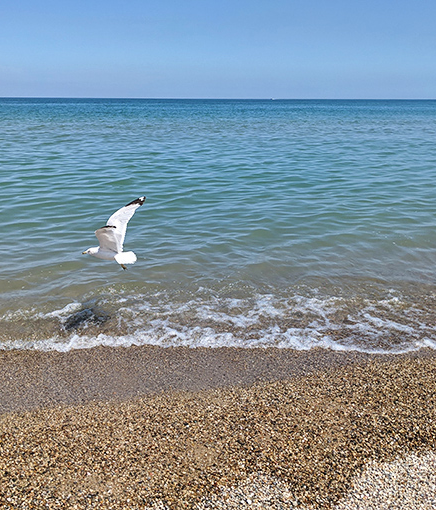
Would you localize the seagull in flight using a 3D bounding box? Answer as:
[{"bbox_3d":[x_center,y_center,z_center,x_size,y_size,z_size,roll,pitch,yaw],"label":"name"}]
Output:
[{"bbox_3d":[-0.830,-0.175,4.080,0.490,0.460,0.600,5,17,17],"label":"seagull in flight"}]

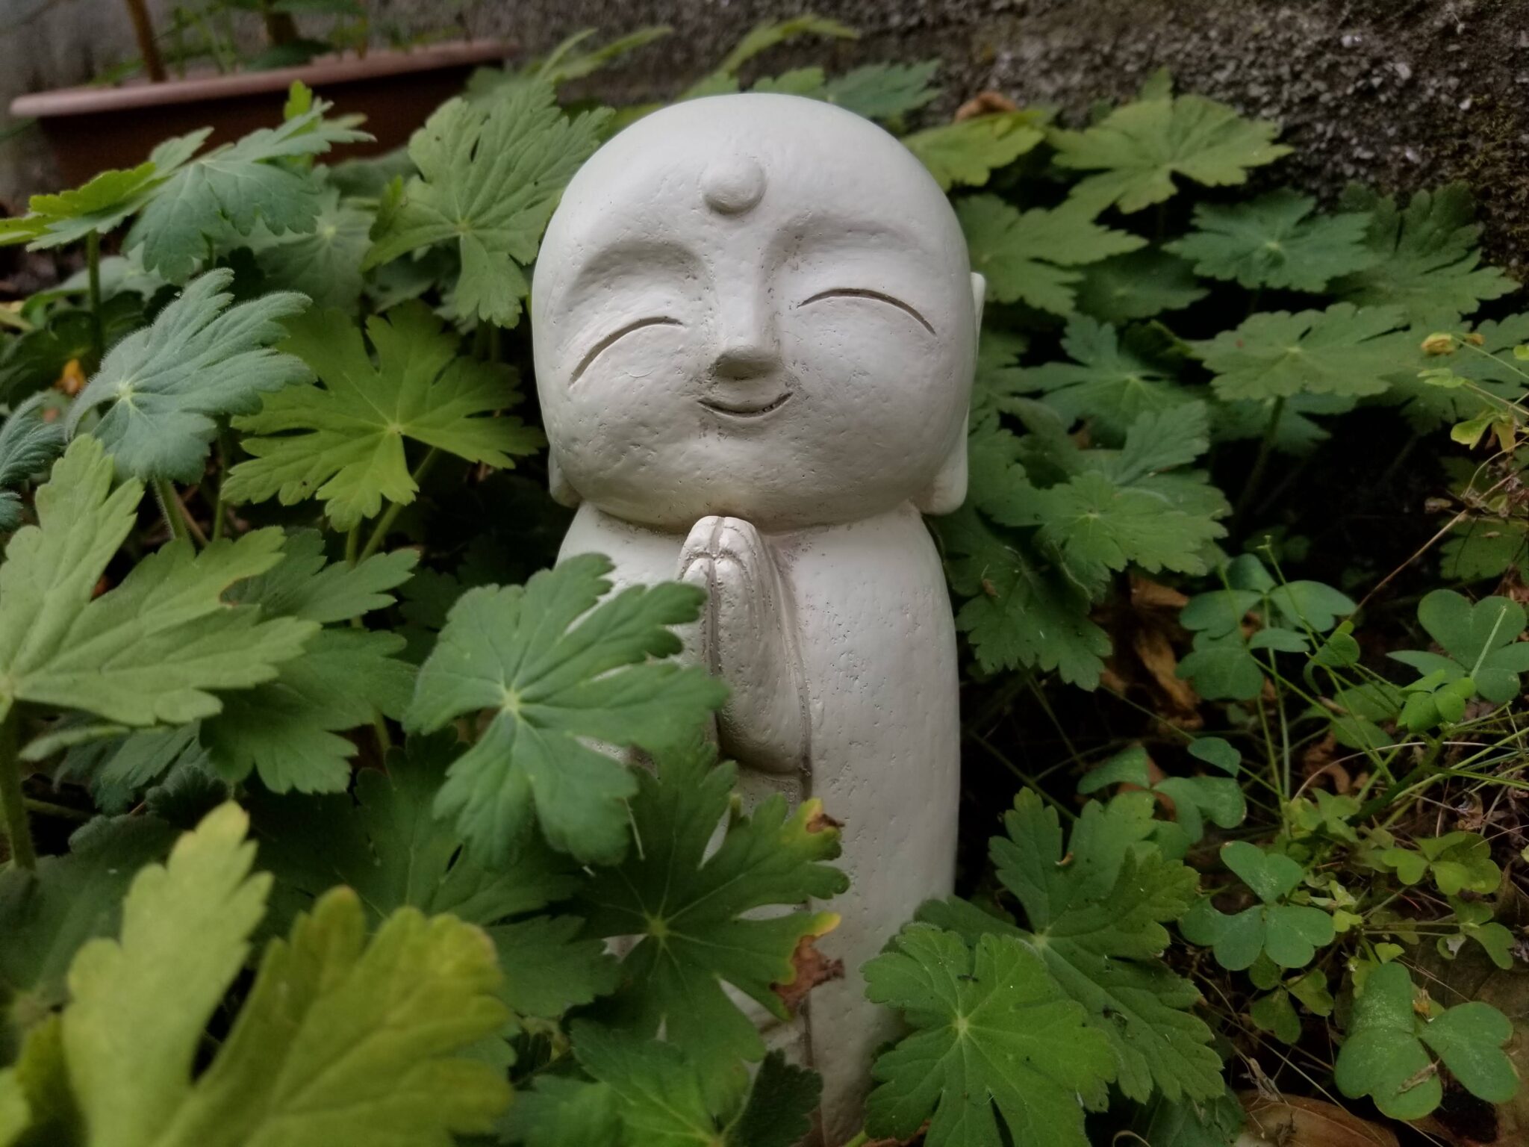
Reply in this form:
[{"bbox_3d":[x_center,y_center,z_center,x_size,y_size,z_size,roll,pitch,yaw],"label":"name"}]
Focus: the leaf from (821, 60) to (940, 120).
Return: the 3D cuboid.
[{"bbox_3d":[0.037,-0.193,0.460,0.062,0.018,0.061,-11,42,-12],"label":"leaf"}]

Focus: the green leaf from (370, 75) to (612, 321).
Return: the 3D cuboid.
[{"bbox_3d":[-0.090,-0.122,0.375,0.083,0.022,0.082,20,61,8],"label":"green leaf"}]

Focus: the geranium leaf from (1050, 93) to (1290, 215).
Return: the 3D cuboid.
[{"bbox_3d":[0.140,-0.147,0.400,0.078,0.016,0.080,-3,40,1],"label":"geranium leaf"}]

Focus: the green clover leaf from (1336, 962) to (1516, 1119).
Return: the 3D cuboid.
[{"bbox_3d":[0.161,0.113,0.280,0.039,0.009,0.036,21,42,26],"label":"green clover leaf"}]

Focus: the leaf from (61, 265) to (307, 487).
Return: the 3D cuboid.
[{"bbox_3d":[-0.149,-0.053,0.300,0.057,0.022,0.068,-18,46,-1],"label":"leaf"}]

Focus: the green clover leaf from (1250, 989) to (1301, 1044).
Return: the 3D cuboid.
[{"bbox_3d":[0.136,0.117,0.305,0.013,0.004,0.013,9,53,14],"label":"green clover leaf"}]

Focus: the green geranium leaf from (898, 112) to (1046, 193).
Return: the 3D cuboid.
[{"bbox_3d":[0.068,-0.154,0.420,0.063,0.018,0.061,7,44,3],"label":"green geranium leaf"}]

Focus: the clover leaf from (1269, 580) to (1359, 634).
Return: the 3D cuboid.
[{"bbox_3d":[0.164,0.010,0.345,0.022,0.008,0.025,19,33,19],"label":"clover leaf"}]

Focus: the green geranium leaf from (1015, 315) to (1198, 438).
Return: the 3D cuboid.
[{"bbox_3d":[0.120,-0.070,0.405,0.064,0.017,0.062,-8,39,-10],"label":"green geranium leaf"}]

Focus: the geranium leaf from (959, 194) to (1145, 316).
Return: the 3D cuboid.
[{"bbox_3d":[0.097,-0.113,0.410,0.076,0.018,0.068,-1,41,-1],"label":"geranium leaf"}]

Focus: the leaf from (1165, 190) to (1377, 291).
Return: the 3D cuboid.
[{"bbox_3d":[0.169,-0.112,0.385,0.064,0.014,0.060,-5,39,1],"label":"leaf"}]

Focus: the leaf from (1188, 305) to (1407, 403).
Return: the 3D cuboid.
[{"bbox_3d":[0.187,-0.077,0.400,0.073,0.016,0.060,6,31,10],"label":"leaf"}]

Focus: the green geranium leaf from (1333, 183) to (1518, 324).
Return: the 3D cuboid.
[{"bbox_3d":[0.226,-0.112,0.400,0.061,0.016,0.067,11,51,21],"label":"green geranium leaf"}]

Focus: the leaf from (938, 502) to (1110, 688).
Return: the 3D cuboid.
[{"bbox_3d":[0.078,0.004,0.350,0.053,0.016,0.062,-4,57,-6],"label":"leaf"}]

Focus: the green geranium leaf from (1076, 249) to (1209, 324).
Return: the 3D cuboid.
[{"bbox_3d":[0.140,-0.109,0.430,0.057,0.014,0.053,-11,29,-13],"label":"green geranium leaf"}]

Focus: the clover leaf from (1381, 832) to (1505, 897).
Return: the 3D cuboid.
[{"bbox_3d":[0.197,0.085,0.335,0.030,0.008,0.024,4,30,7],"label":"clover leaf"}]

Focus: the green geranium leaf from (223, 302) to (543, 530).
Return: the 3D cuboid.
[{"bbox_3d":[-0.103,-0.045,0.315,0.082,0.022,0.073,-31,59,-21],"label":"green geranium leaf"}]

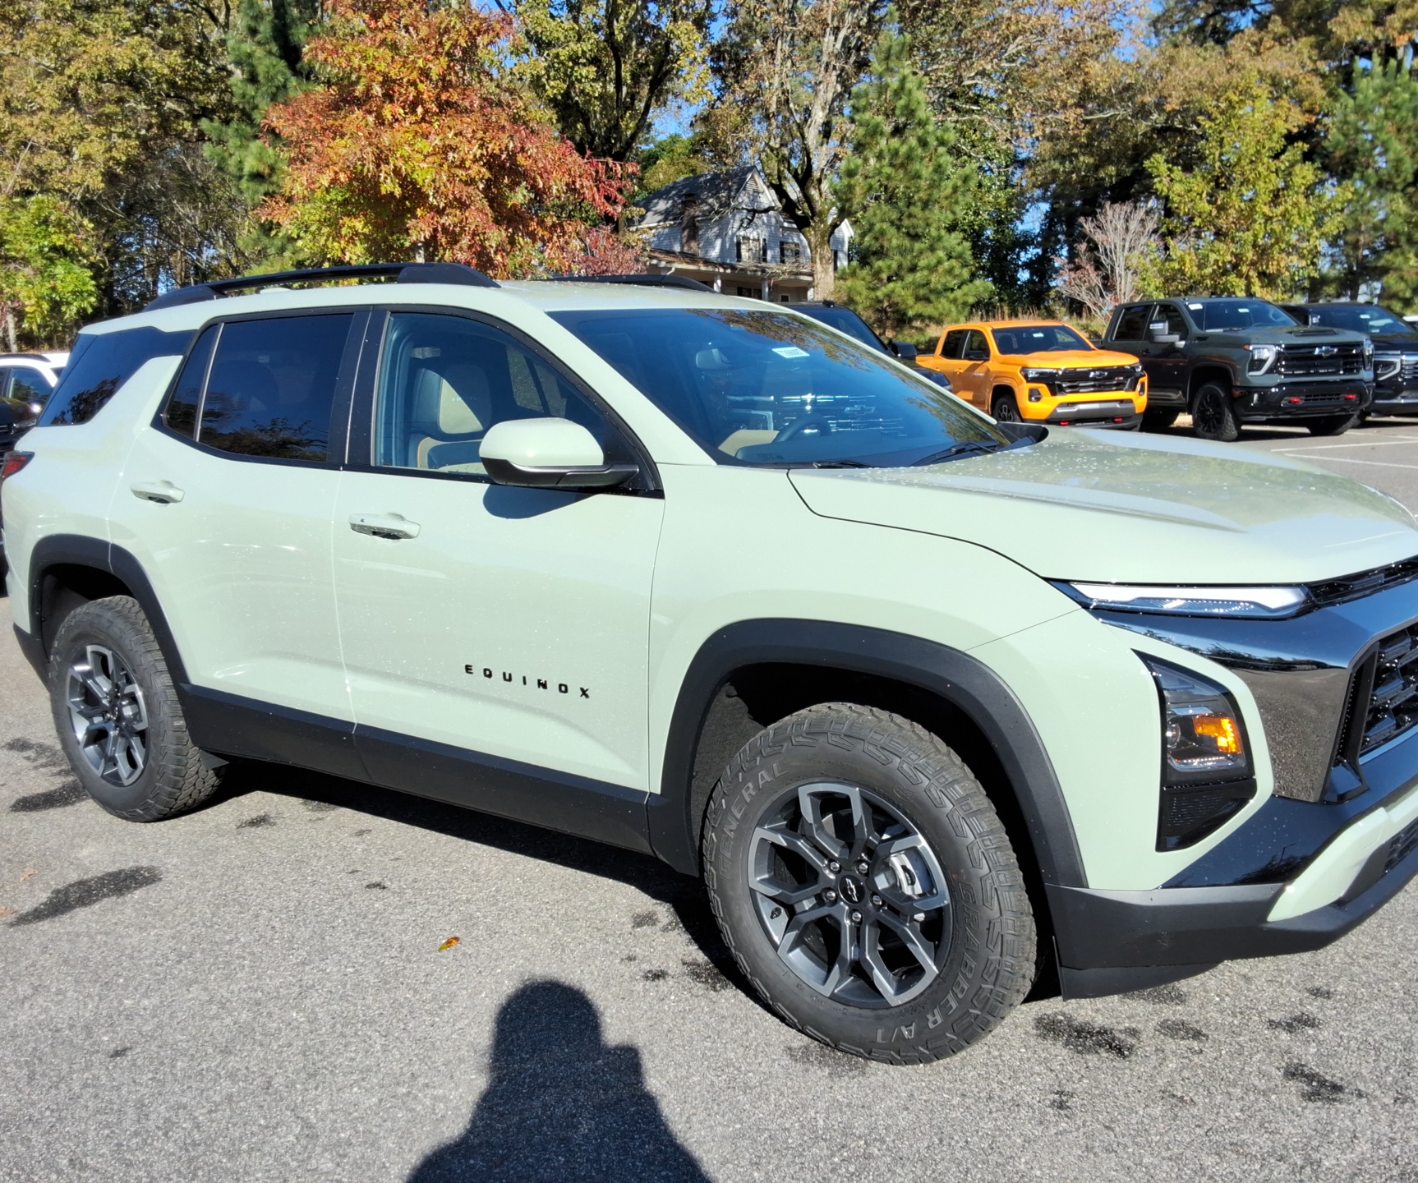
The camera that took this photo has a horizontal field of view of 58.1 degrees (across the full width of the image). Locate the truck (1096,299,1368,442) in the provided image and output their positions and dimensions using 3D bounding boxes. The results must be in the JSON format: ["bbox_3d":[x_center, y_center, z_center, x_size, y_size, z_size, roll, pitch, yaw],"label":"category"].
[{"bbox_3d":[7.910,-3.704,20.919,2.100,2.060,6.250,-4,11,-11],"label":"truck"}]

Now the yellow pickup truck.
[{"bbox_3d":[5.119,-3.579,21.321,1.960,1.880,5.400,-4,11,-11],"label":"yellow pickup truck"}]

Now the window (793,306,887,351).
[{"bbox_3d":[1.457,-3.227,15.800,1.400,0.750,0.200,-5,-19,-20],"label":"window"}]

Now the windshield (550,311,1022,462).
[{"bbox_3d":[0.248,-0.571,3.474,0.850,0.120,1.420,40,29,23],"label":"windshield"}]

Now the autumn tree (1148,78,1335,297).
[{"bbox_3d":[13.800,-9.300,33.000,4.900,8.000,4.900,2,11,20],"label":"autumn tree"}]

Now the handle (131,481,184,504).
[{"bbox_3d":[-1.605,-0.287,3.713,0.245,0.068,0.060,6,13,34],"label":"handle"}]

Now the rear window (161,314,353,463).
[{"bbox_3d":[-1.288,-0.571,3.584,0.800,0.420,0.060,6,-9,34],"label":"rear window"}]

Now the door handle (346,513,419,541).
[{"bbox_3d":[-0.802,-0.160,3.158,0.230,0.050,0.055,5,7,35],"label":"door handle"}]

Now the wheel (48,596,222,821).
[{"bbox_3d":[-1.872,0.381,4.178,0.735,0.735,0.240,6,13,34],"label":"wheel"}]

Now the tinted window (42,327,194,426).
[{"bbox_3d":[-1.896,-0.686,4.094,0.740,0.330,0.065,7,-9,41],"label":"tinted window"}]

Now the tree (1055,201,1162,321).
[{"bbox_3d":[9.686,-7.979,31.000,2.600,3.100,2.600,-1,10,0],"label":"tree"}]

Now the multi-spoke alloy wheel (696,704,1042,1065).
[{"bbox_3d":[0.344,0.603,2.674,0.735,0.735,0.240,5,12,35],"label":"multi-spoke alloy wheel"}]

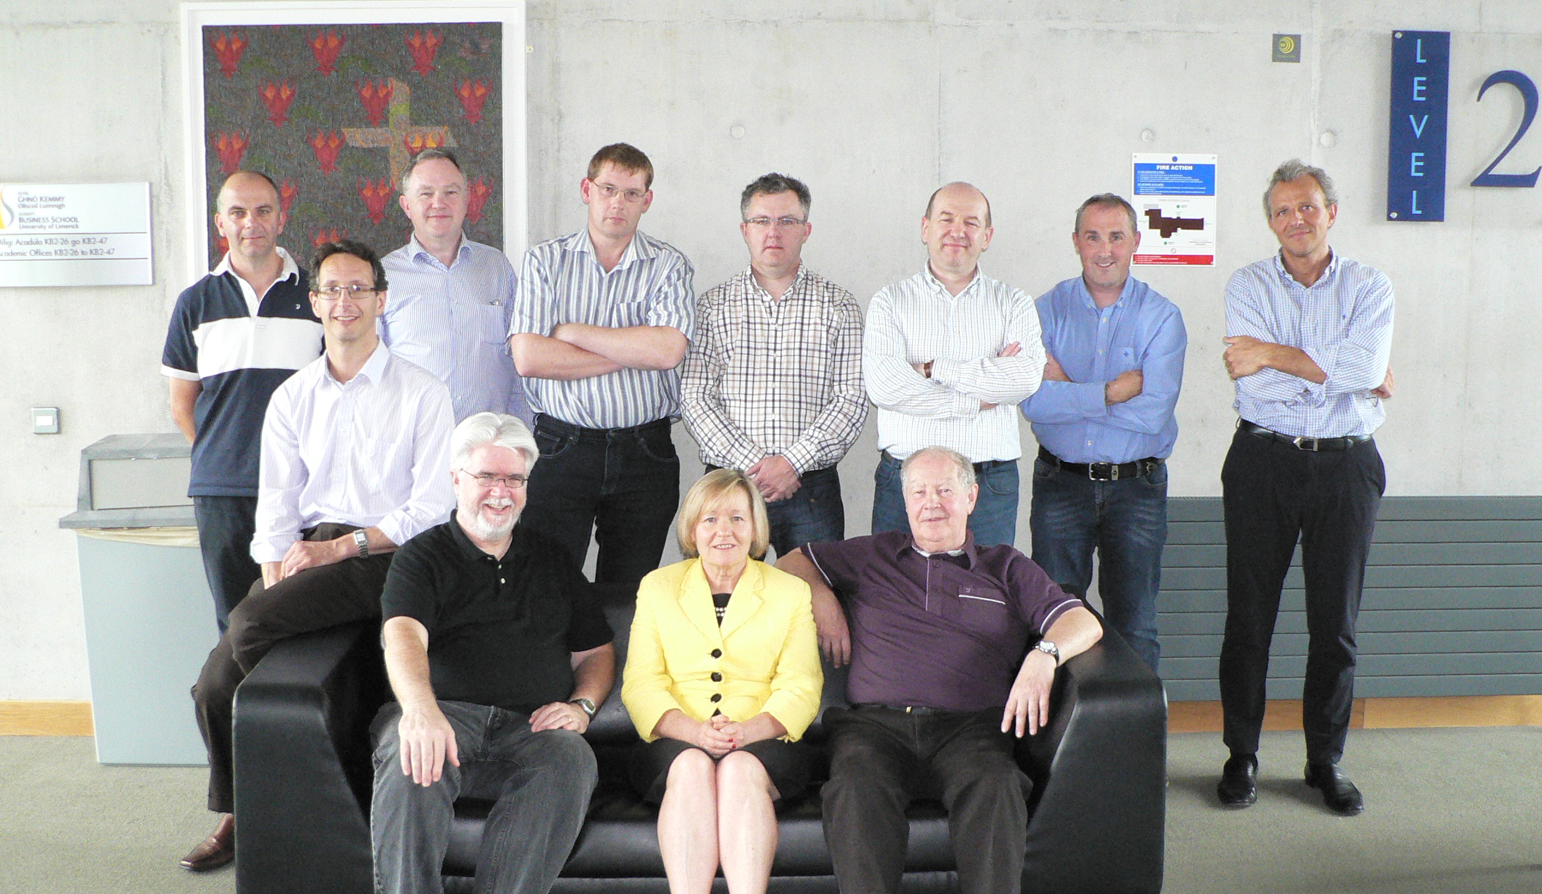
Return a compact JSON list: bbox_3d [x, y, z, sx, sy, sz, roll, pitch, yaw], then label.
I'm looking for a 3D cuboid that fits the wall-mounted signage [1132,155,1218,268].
[{"bbox_3d":[1.283,-0.751,5.048,0.274,0.354,0.012,0,7,-2],"label":"wall-mounted signage"}]

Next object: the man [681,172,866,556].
[{"bbox_3d":[0.007,0.131,4.551,0.520,1.791,0.330,0,7,-2],"label":"man"}]

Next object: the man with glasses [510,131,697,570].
[{"bbox_3d":[-0.462,0.106,4.433,0.510,1.866,0.370,-1,7,-6],"label":"man with glasses"}]

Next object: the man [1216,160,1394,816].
[{"bbox_3d":[1.510,0.115,4.524,0.500,1.836,0.380,2,7,14],"label":"man"}]

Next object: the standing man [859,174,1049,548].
[{"bbox_3d":[0.511,0.150,4.508,0.520,1.765,0.360,1,7,4],"label":"standing man"}]

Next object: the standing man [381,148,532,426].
[{"bbox_3d":[-0.922,0.081,4.637,0.500,1.865,0.330,-1,7,-10],"label":"standing man"}]

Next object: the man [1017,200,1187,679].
[{"bbox_3d":[0.944,0.157,4.562,0.500,1.741,0.360,1,7,9],"label":"man"}]

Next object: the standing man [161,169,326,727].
[{"bbox_3d":[-1.441,0.141,4.427,0.500,1.793,0.340,-2,7,-15],"label":"standing man"}]

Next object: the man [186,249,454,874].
[{"bbox_3d":[-1.175,0.277,4.089,0.650,1.605,0.550,1,7,10],"label":"man"}]

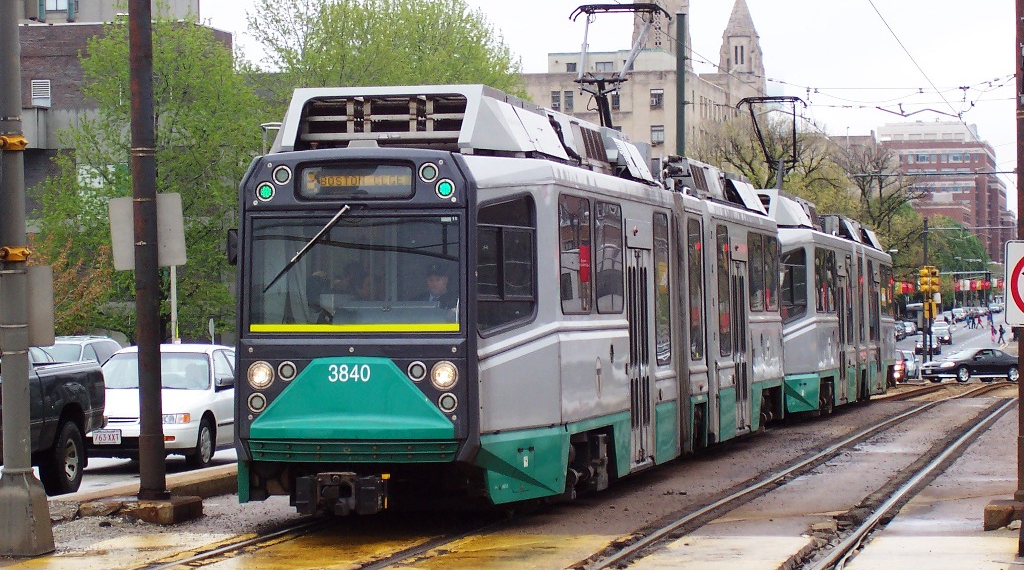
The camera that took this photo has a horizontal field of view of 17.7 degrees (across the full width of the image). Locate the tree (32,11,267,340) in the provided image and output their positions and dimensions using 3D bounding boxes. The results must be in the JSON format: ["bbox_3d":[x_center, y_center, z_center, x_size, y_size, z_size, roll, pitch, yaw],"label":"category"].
[{"bbox_3d":[-8.610,-1.880,78.000,5.600,9.200,5.400,0,0,10],"label":"tree"}]

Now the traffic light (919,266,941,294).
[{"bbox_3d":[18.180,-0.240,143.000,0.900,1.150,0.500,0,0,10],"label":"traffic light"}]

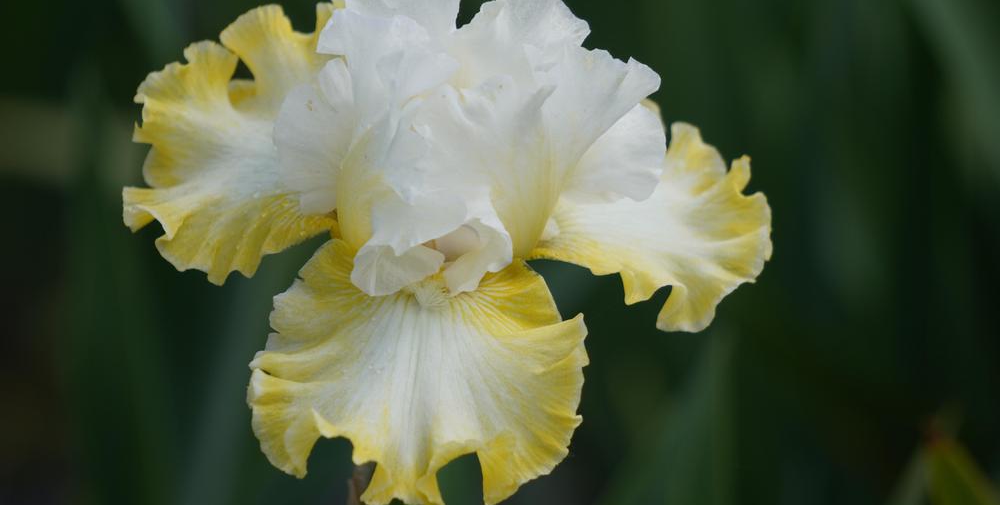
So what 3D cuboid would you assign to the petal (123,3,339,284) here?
[{"bbox_3d":[-0.054,-0.025,1.740,0.061,0.051,0.067,8,20,24],"label":"petal"}]

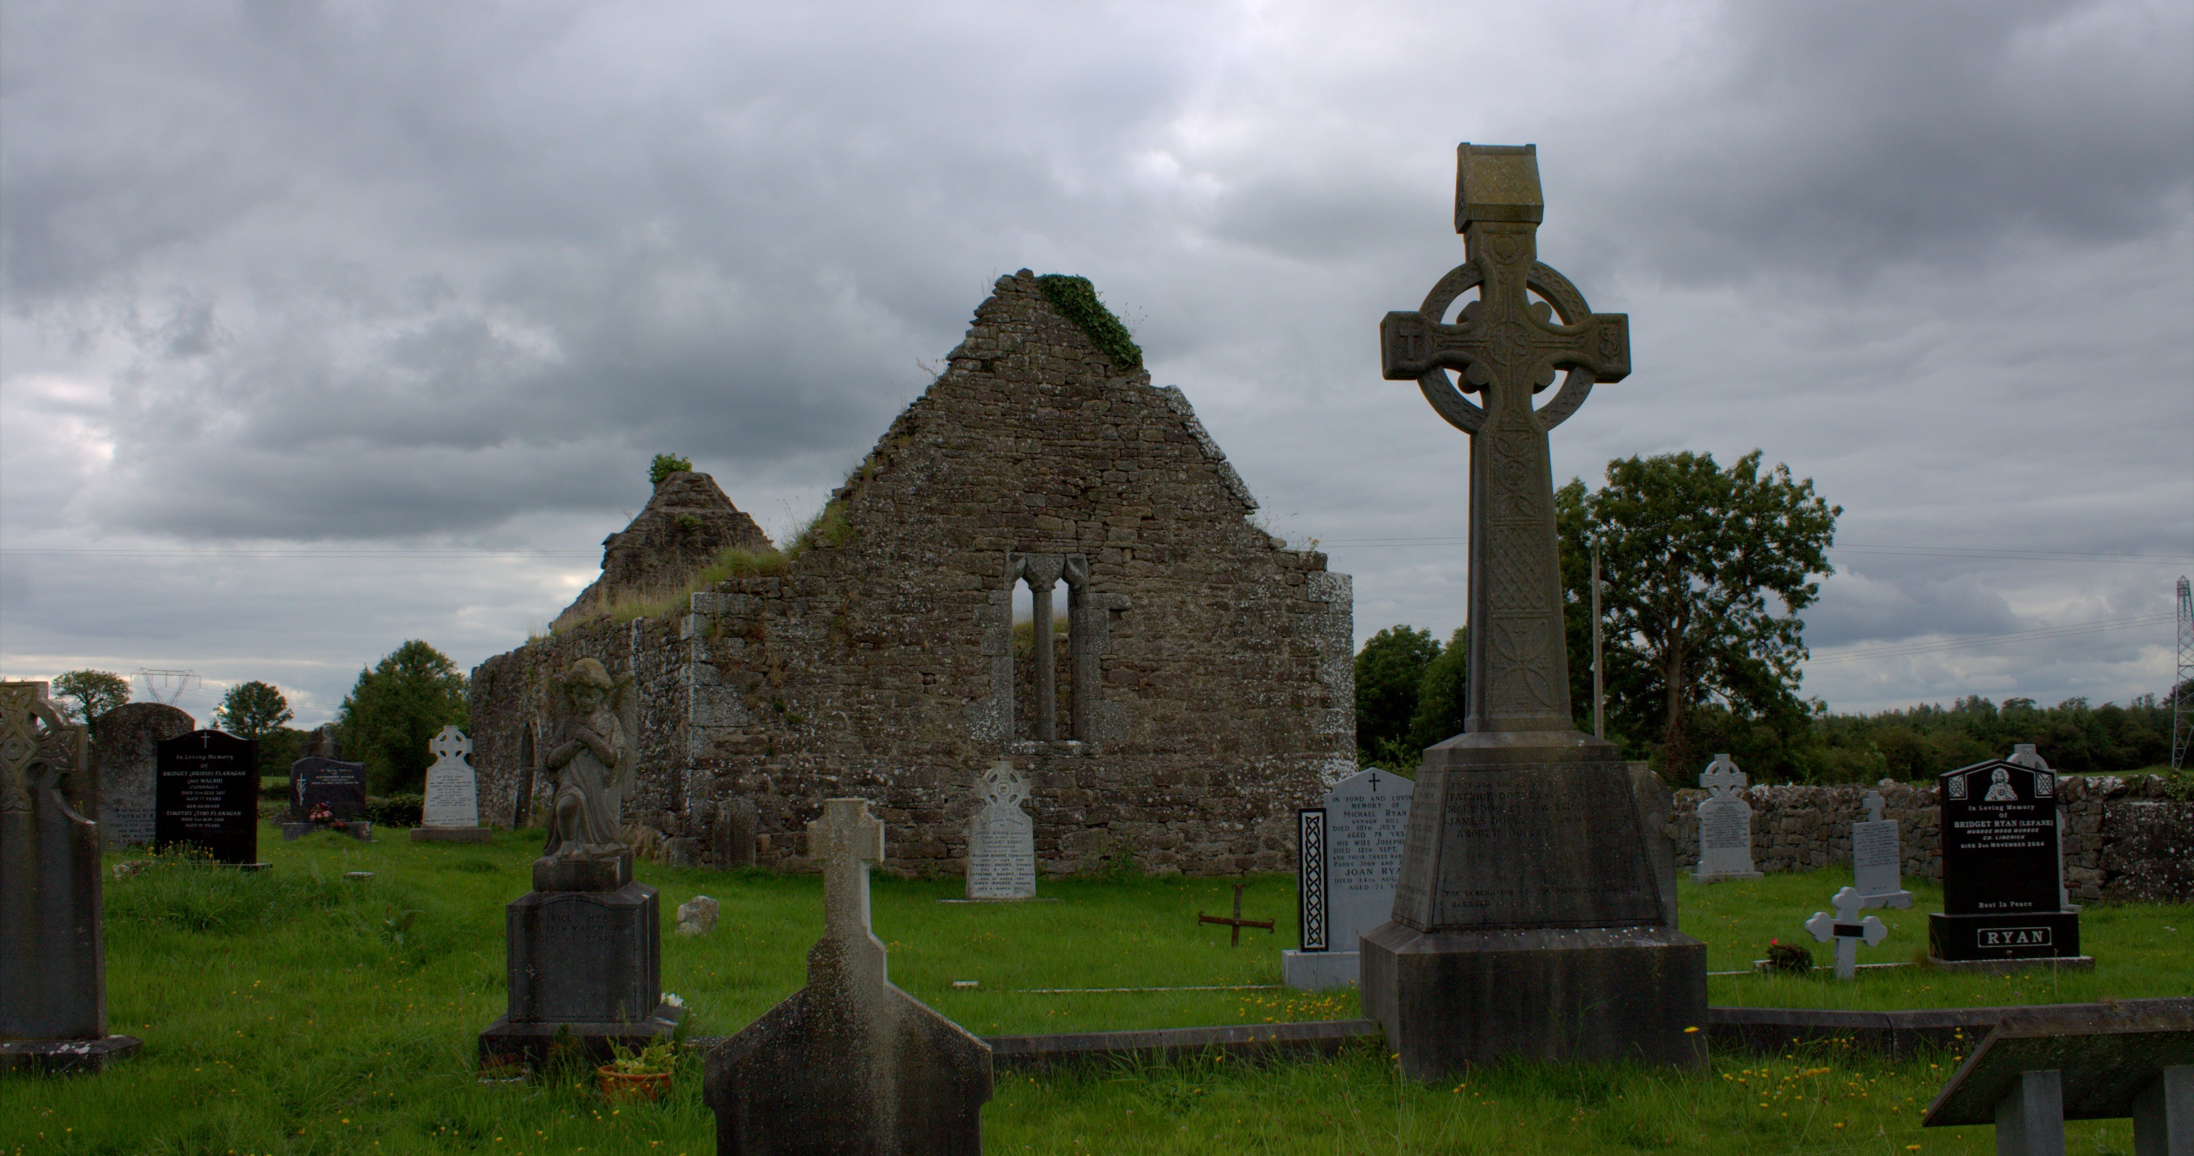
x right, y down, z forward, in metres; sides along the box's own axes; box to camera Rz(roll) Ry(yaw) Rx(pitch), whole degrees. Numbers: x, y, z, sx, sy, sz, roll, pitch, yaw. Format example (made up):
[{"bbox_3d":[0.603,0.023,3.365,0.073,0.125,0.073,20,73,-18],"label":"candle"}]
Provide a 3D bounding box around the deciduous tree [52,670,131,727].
[{"bbox_3d":[-79.015,12.153,134.546,6.200,9.841,6.200,3,-7,-30],"label":"deciduous tree"}]

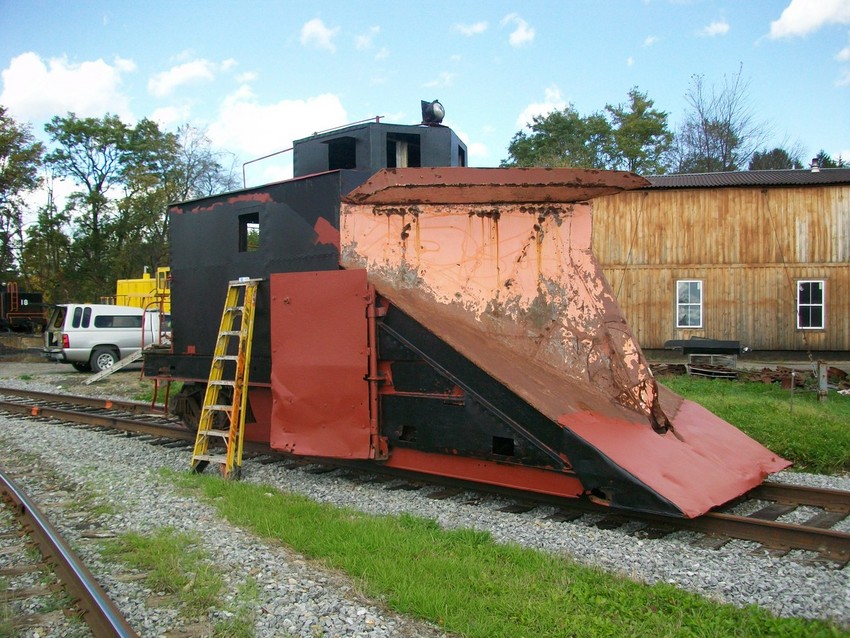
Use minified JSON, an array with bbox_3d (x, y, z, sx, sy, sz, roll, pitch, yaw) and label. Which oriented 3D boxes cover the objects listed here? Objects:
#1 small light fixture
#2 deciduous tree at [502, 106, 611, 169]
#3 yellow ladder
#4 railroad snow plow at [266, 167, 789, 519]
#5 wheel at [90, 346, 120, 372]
[{"bbox_3d":[0.096,-2.467,9.400,0.200,0.290,0.270,-1,0,41],"label":"small light fixture"},{"bbox_3d":[8.100,-5.800,48.000,7.200,14.300,7.200,-1,0,0],"label":"deciduous tree"},{"bbox_3d":[-2.359,0.746,9.436,0.660,2.380,0.250,-1,-13,35],"label":"yellow ladder"},{"bbox_3d":[0.997,-0.072,8.628,5.036,3.320,2.850,-1,0,41],"label":"railroad snow plow"},{"bbox_3d":[-9.044,1.181,22.200,0.770,0.770,0.260,-1,0,-39],"label":"wheel"}]

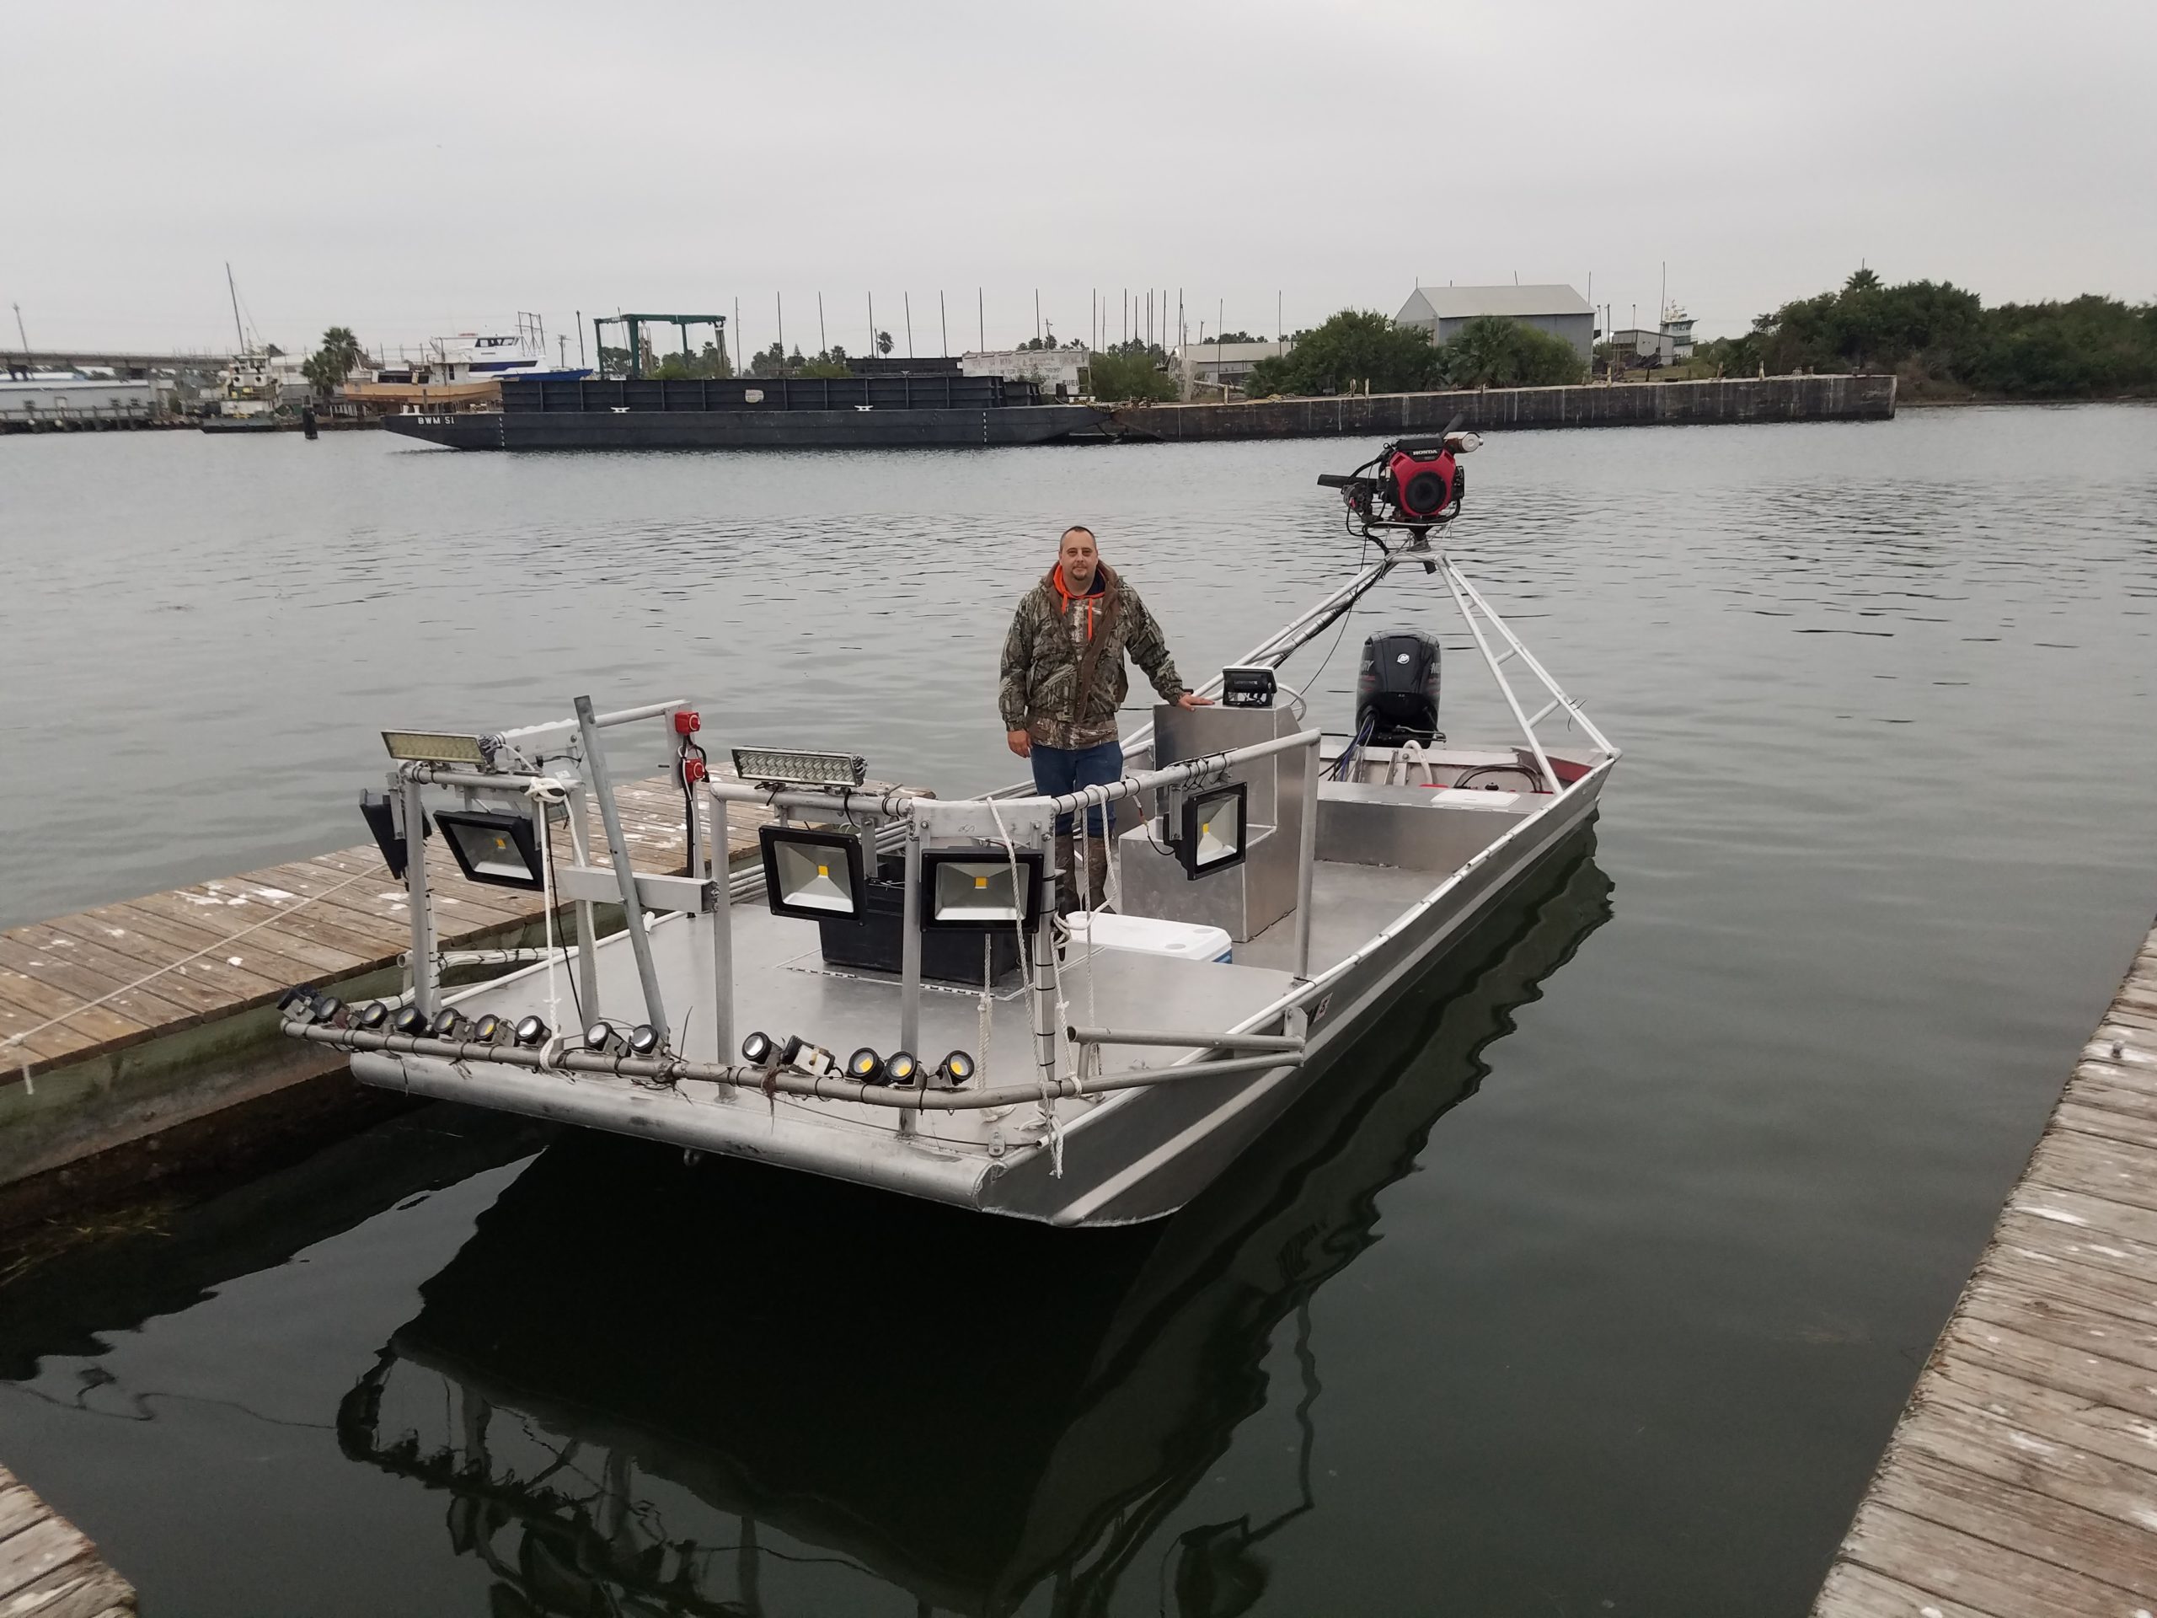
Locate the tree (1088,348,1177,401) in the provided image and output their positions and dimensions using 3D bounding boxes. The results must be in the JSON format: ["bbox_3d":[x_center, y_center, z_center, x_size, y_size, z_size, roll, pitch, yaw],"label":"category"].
[{"bbox_3d":[3.353,-27.747,104.000,5.600,3.800,4.900,-1,14,2],"label":"tree"}]

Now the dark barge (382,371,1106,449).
[{"bbox_3d":[-17.100,-20.600,84.600,36.600,3.800,9.140,1,15,8],"label":"dark barge"}]

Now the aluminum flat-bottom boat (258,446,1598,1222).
[{"bbox_3d":[0.370,-0.320,6.650,2.450,2.150,6.350,7,17,29],"label":"aluminum flat-bottom boat"}]

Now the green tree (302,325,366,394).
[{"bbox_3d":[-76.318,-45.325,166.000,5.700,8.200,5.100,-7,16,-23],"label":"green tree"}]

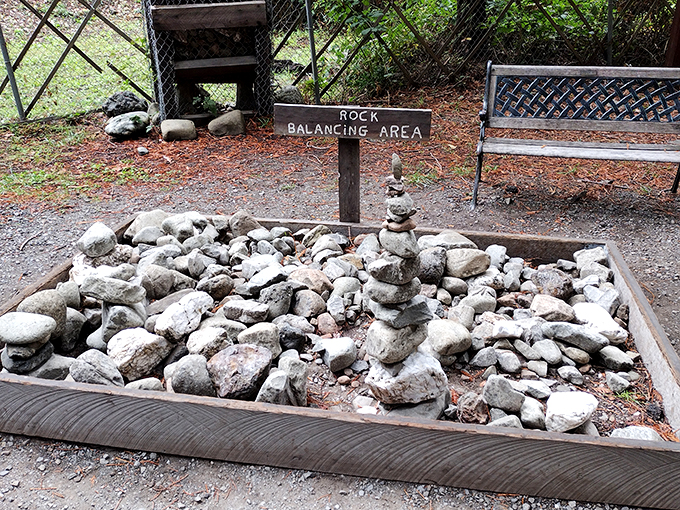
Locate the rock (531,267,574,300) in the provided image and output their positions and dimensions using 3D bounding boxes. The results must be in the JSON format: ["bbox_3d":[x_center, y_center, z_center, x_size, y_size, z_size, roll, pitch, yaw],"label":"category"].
[{"bbox_3d":[0.925,0.124,2.310,0.185,0.135,0.155,3,28,9],"label":"rock"}]

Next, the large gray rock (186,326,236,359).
[{"bbox_3d":[-0.476,0.328,1.967,0.185,0.120,0.140,-7,28,-9],"label":"large gray rock"}]

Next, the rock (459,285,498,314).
[{"bbox_3d":[0.552,0.175,2.115,0.150,0.098,0.120,6,28,15],"label":"rock"}]

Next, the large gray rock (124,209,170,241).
[{"bbox_3d":[-0.937,-0.144,2.588,0.224,0.152,0.145,4,27,7],"label":"large gray rock"}]

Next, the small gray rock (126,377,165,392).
[{"bbox_3d":[-0.608,0.430,1.658,0.128,0.082,0.096,4,27,7],"label":"small gray rock"}]

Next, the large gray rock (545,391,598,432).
[{"bbox_3d":[0.674,0.460,1.544,0.152,0.106,0.130,0,27,0],"label":"large gray rock"}]

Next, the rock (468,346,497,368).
[{"bbox_3d":[0.468,0.337,1.743,0.088,0.064,0.073,5,28,16],"label":"rock"}]

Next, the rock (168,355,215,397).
[{"bbox_3d":[-0.489,0.399,1.757,0.149,0.118,0.134,-6,26,-9],"label":"rock"}]

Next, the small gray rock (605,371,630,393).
[{"bbox_3d":[0.908,0.414,1.735,0.082,0.057,0.072,6,27,15],"label":"small gray rock"}]

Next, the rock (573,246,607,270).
[{"bbox_3d":[1.105,0.015,2.335,0.155,0.090,0.120,12,30,25],"label":"rock"}]

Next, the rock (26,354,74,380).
[{"bbox_3d":[-0.942,0.379,1.734,0.156,0.090,0.125,3,27,5],"label":"rock"}]

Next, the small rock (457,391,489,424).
[{"bbox_3d":[0.430,0.498,1.720,0.105,0.115,0.110,-2,28,0],"label":"small rock"}]

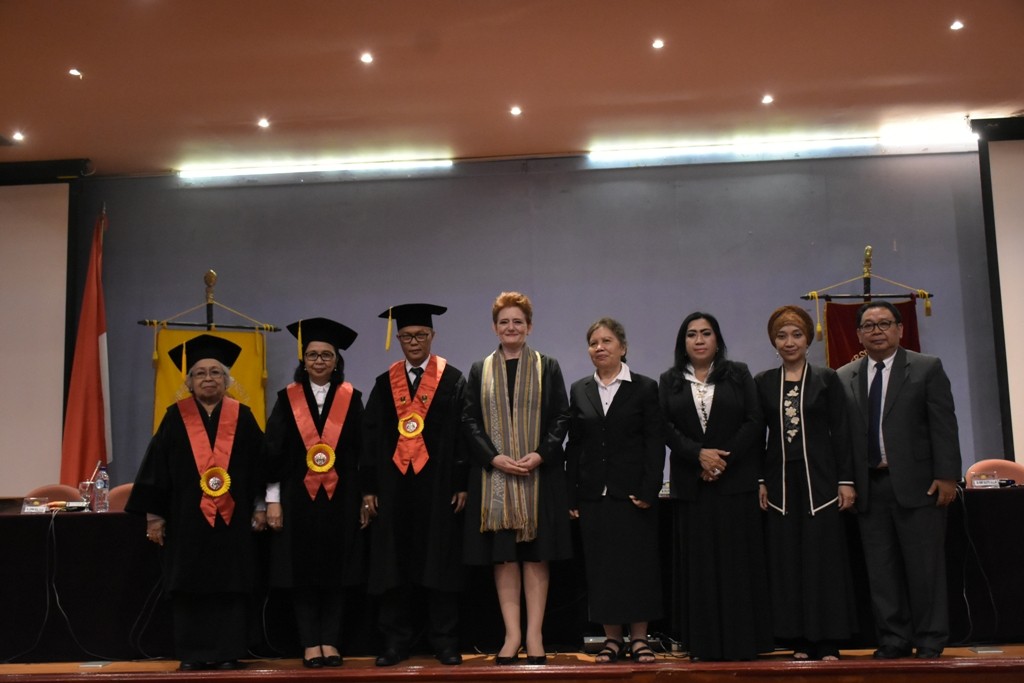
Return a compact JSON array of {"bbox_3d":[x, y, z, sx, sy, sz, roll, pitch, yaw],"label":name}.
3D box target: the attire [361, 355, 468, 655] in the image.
[{"bbox_3d":[-0.472,0.776,4.949,0.540,1.395,0.330,-2,-7,2],"label":"attire"}]

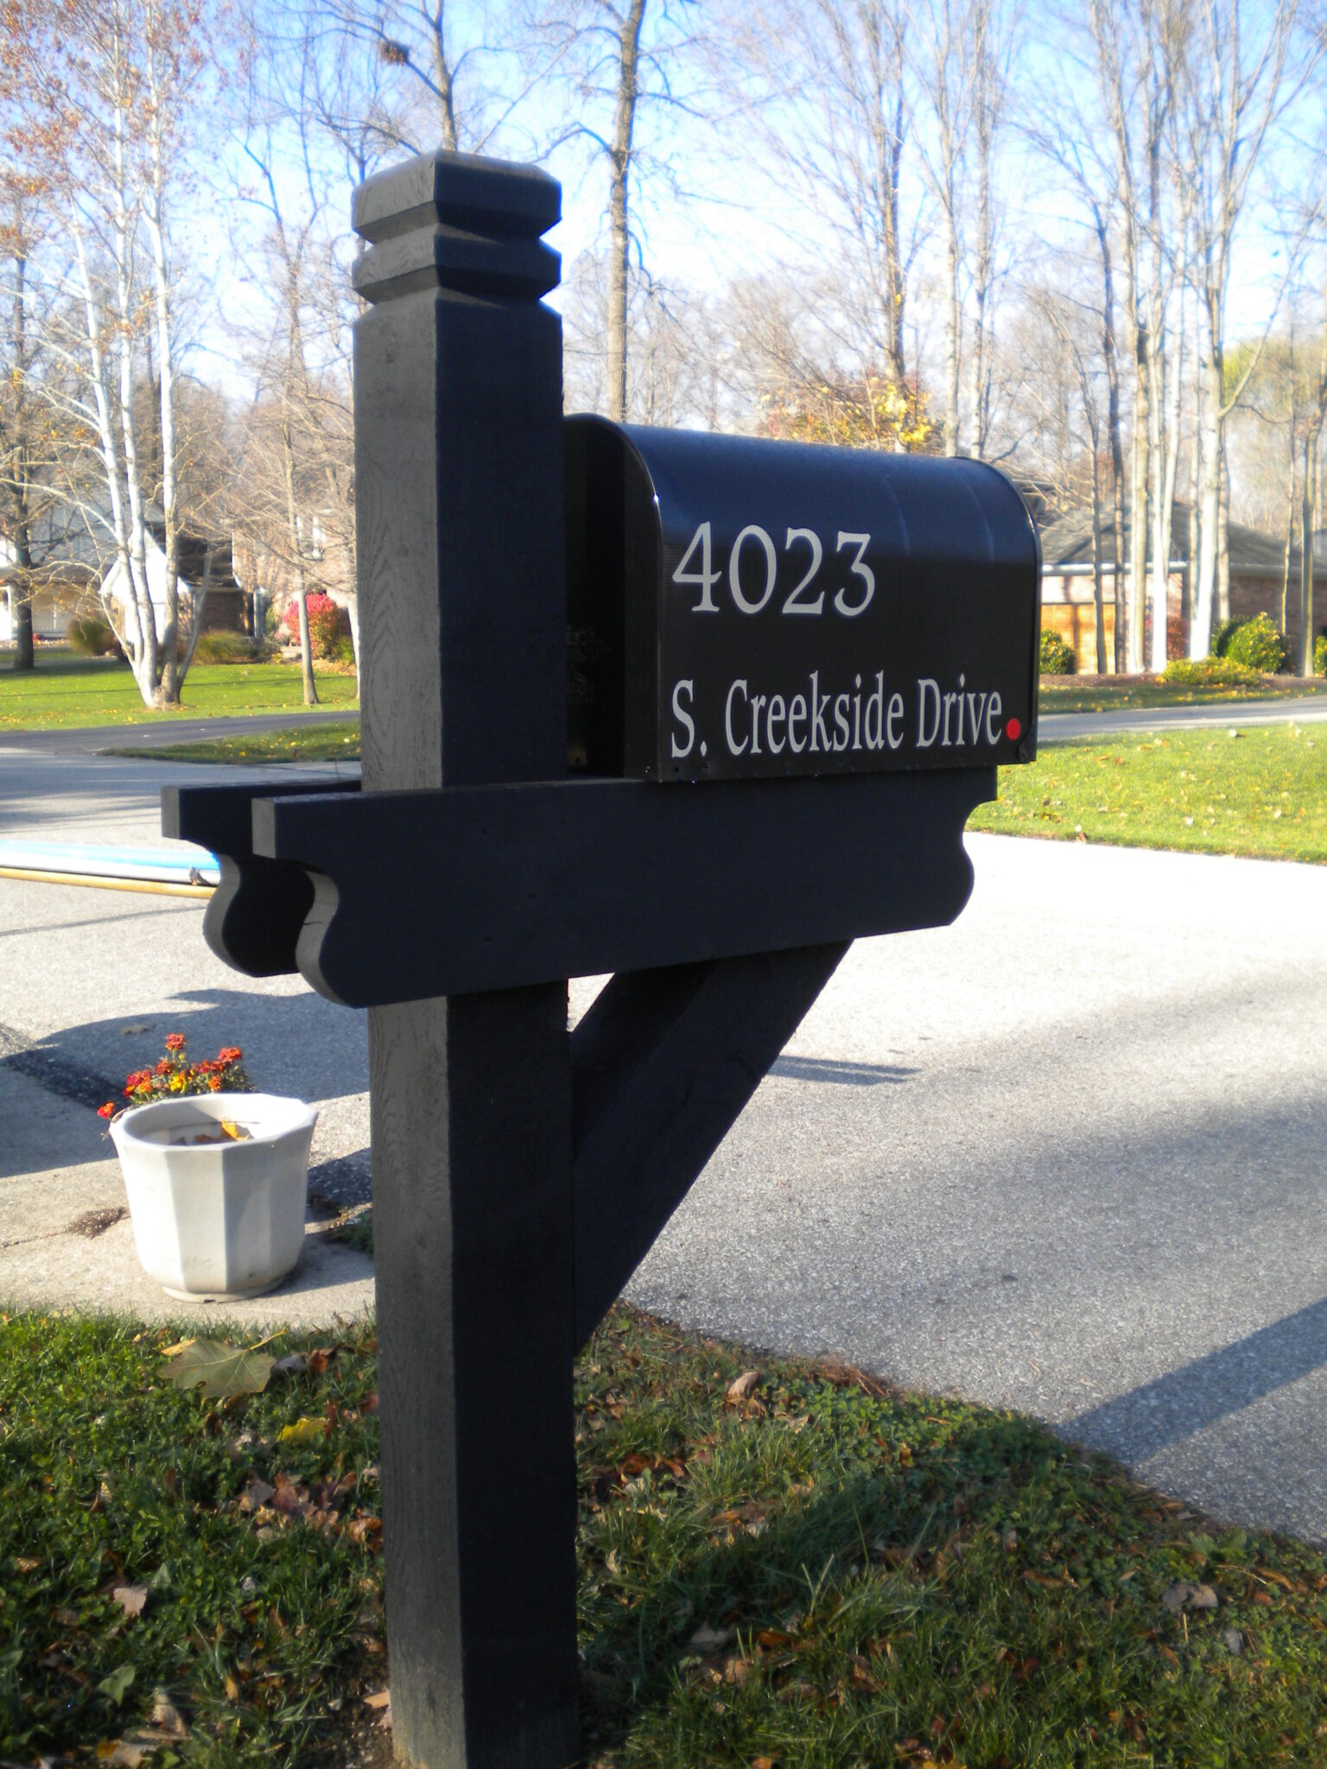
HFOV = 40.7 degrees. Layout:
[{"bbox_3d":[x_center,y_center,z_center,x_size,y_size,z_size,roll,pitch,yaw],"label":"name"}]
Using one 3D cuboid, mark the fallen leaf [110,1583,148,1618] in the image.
[{"bbox_3d":[-0.620,0.833,2.076,0.042,0.020,0.058,-3,8,-17],"label":"fallen leaf"}]

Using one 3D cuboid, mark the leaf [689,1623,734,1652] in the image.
[{"bbox_3d":[0.054,0.838,1.989,0.051,0.020,0.050,0,7,2],"label":"leaf"}]

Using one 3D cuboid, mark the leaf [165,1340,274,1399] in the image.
[{"bbox_3d":[-0.682,0.746,2.752,0.168,0.045,0.150,-2,8,-14],"label":"leaf"}]

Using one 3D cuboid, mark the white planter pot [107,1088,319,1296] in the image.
[{"bbox_3d":[-0.803,0.575,3.200,0.365,0.298,0.365,-1,7,0],"label":"white planter pot"}]

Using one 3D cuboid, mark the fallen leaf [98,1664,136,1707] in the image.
[{"bbox_3d":[-0.583,0.854,1.909,0.041,0.025,0.058,-3,8,-17],"label":"fallen leaf"}]

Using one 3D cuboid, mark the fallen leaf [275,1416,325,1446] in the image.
[{"bbox_3d":[-0.512,0.773,2.530,0.068,0.022,0.060,-2,7,-11],"label":"fallen leaf"}]

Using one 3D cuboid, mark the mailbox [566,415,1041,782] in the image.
[{"bbox_3d":[0.129,-0.312,1.990,0.567,0.363,0.271,-6,9,-40],"label":"mailbox"}]

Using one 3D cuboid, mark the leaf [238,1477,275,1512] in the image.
[{"bbox_3d":[-0.533,0.798,2.341,0.047,0.025,0.055,-2,8,-13],"label":"leaf"}]

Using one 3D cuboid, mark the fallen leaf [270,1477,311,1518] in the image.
[{"bbox_3d":[-0.486,0.799,2.331,0.056,0.025,0.065,-2,7,-12],"label":"fallen leaf"}]

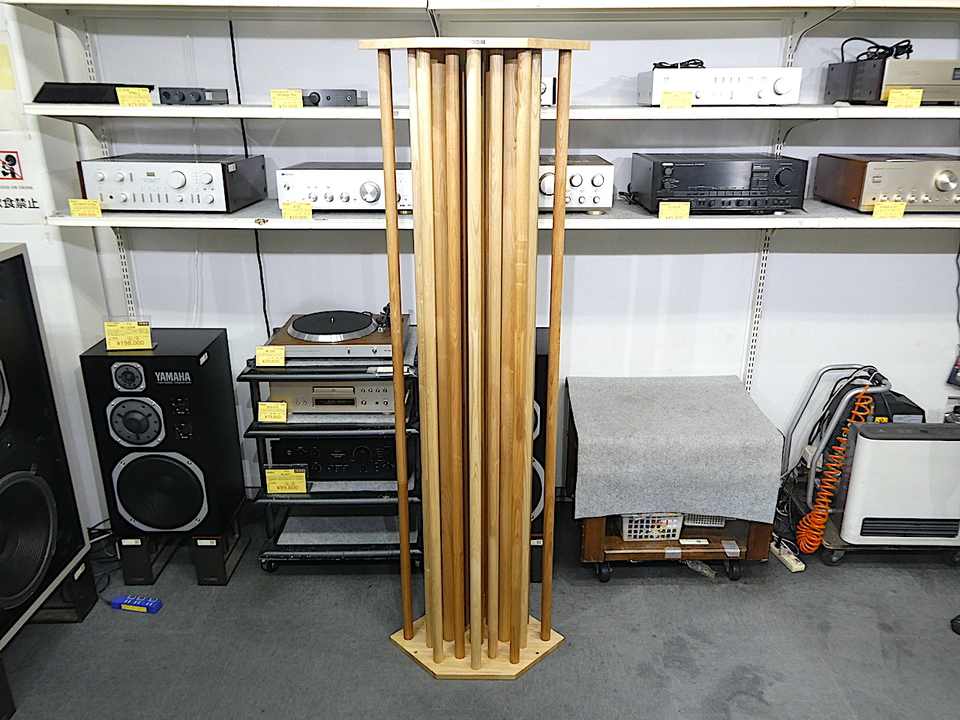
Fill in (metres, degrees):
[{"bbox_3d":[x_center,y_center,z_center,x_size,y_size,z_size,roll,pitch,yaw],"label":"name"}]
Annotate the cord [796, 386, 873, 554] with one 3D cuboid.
[{"bbox_3d":[1.345,0.422,2.736,0.210,0.630,0.200,0,19,0],"label":"cord"}]

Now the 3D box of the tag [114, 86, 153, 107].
[{"bbox_3d":[-1.008,-0.765,2.106,0.096,0.058,0.005,1,14,2],"label":"tag"}]

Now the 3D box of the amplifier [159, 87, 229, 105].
[{"bbox_3d":[-0.894,-0.825,2.261,0.135,0.048,0.195,0,19,0],"label":"amplifier"}]

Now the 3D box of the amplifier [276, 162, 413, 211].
[{"bbox_3d":[-0.420,-0.588,2.454,0.438,0.137,0.375,0,19,0],"label":"amplifier"}]

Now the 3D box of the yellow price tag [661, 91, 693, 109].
[{"bbox_3d":[0.580,-0.765,2.125,0.092,0.054,0.012,0,2,0],"label":"yellow price tag"}]

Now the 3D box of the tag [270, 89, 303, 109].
[{"bbox_3d":[-0.567,-0.767,2.118,0.092,0.054,0.012,0,2,0],"label":"tag"}]

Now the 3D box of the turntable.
[{"bbox_3d":[-0.487,-0.112,2.594,0.466,0.128,0.390,0,19,0],"label":"turntable"}]

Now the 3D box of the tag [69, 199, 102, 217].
[{"bbox_3d":[-1.212,-0.466,2.217,0.092,0.054,0.012,0,2,0],"label":"tag"}]

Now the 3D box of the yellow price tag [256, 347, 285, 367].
[{"bbox_3d":[-0.690,-0.011,2.376,0.100,0.070,0.006,0,9,0],"label":"yellow price tag"}]

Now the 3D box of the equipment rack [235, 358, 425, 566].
[{"bbox_3d":[-0.502,0.356,2.714,0.593,0.810,0.440,0,19,0],"label":"equipment rack"}]

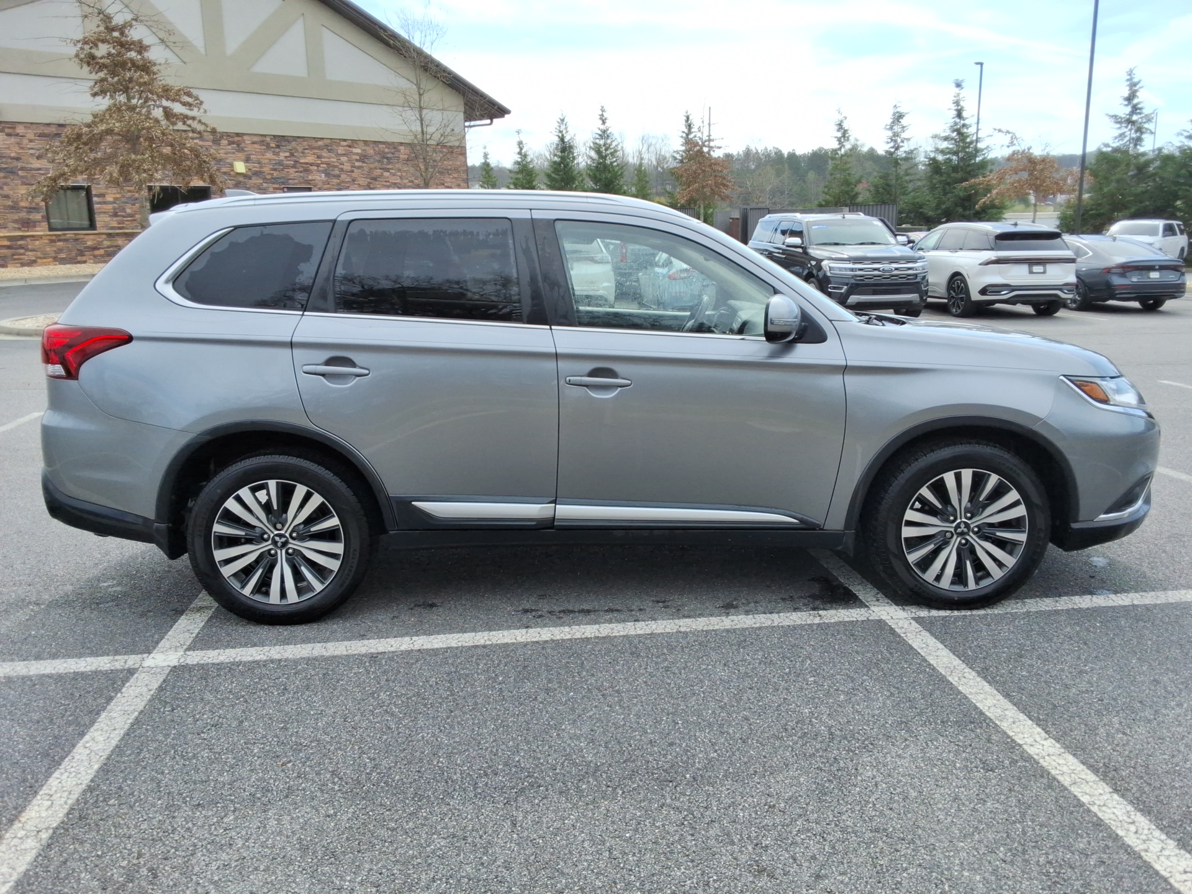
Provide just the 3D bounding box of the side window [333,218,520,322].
[{"bbox_3d":[-0.627,-0.661,3.617,0.700,0.400,0.060,-1,-4,-1],"label":"side window"}]

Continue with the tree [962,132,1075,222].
[{"bbox_3d":[14.137,-8.060,32.081,3.800,4.766,3.800,-1,12,0],"label":"tree"}]

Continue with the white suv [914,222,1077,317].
[{"bbox_3d":[7.512,-3.563,19.232,1.980,1.720,4.880,-2,12,-6],"label":"white suv"}]

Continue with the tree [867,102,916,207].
[{"bbox_3d":[11.551,-10.379,38.011,2.500,6.060,2.500,3,12,16],"label":"tree"}]

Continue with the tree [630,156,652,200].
[{"bbox_3d":[2.105,-10.877,44.732,1.700,4.963,1.700,-1,12,0],"label":"tree"}]

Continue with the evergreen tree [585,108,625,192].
[{"bbox_3d":[0.512,-14.522,54.424,3.100,9.024,3.100,-1,12,0],"label":"evergreen tree"}]

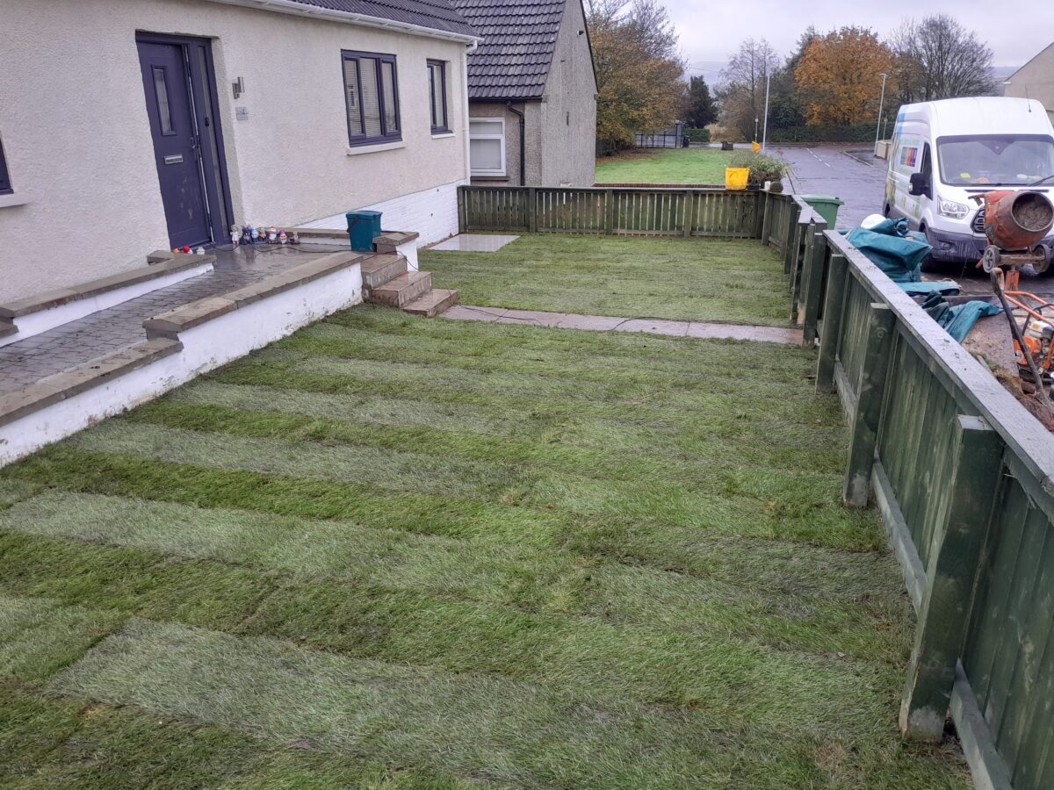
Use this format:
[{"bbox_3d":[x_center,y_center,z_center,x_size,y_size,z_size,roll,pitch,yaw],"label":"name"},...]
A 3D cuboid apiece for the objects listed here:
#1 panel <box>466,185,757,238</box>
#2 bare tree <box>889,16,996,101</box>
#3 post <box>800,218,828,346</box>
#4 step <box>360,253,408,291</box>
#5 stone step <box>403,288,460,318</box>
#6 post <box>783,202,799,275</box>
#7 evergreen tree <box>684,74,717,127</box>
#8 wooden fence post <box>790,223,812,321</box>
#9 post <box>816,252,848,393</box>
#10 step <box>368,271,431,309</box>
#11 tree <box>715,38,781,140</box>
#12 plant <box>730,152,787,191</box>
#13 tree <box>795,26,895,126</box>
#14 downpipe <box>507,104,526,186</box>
[{"bbox_3d":[1.400,-3.321,14.364,5.430,0.860,0.120,4,21,11],"label":"panel"},{"bbox_3d":[37.636,-28.916,72.727,8.790,10.860,8.090,6,22,17],"label":"bare tree"},{"bbox_3d":[2.493,-0.920,6.827,0.100,1.000,0.100,5,21,14],"label":"post"},{"bbox_3d":[-1.550,-1.267,8.117,0.370,0.165,0.860,6,22,17],"label":"step"},{"bbox_3d":[-0.957,-0.923,8.015,0.300,0.110,0.870,5,21,14],"label":"stone step"},{"bbox_3d":[3.579,-2.111,10.710,0.100,0.950,0.100,5,21,14],"label":"post"},{"bbox_3d":[17.693,-29.141,80.588,3.140,6.070,3.140,6,22,17],"label":"evergreen tree"},{"bbox_3d":[2.689,-1.197,7.754,0.100,0.950,0.100,5,21,14],"label":"wooden fence post"},{"bbox_3d":[2.069,-0.470,5.374,0.100,0.960,0.100,5,22,14],"label":"post"},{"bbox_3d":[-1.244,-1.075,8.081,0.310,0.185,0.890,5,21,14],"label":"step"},{"bbox_3d":[22.790,-31.706,82.000,6.400,10.000,6.000,5,21,14],"label":"tree"},{"bbox_3d":[4.093,-3.945,14.000,1.000,0.680,0.750,5,21,14],"label":"plant"},{"bbox_3d":[29.953,-29.385,75.176,8.880,10.070,8.170,6,22,17],"label":"tree"},{"bbox_3d":[-0.245,-5.472,18.392,0.460,2.430,0.200,6,22,17],"label":"downpipe"}]

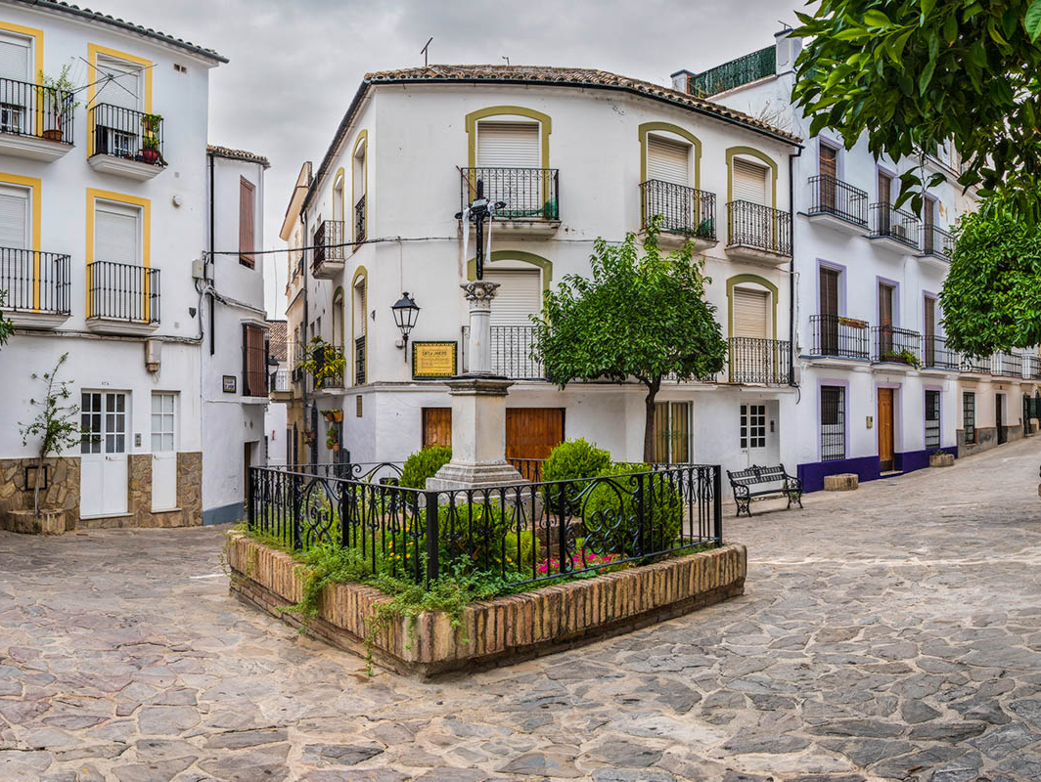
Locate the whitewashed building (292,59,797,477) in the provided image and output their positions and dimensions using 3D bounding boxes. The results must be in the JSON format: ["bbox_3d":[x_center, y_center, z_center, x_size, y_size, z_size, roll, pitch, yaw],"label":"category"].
[{"bbox_3d":[0.200,-2.150,22.000,10.600,9.000,10.800,0,0,-16],"label":"whitewashed building"}]

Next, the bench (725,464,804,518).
[{"bbox_3d":[4.500,1.760,16.000,1.600,0.800,0.550,0,0,-40],"label":"bench"}]

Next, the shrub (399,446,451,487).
[{"bbox_3d":[-1.000,0.950,10.050,0.670,0.670,0.670,0,0,0],"label":"shrub"}]

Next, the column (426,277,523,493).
[{"bbox_3d":[-0.450,-0.020,9.300,0.780,2.300,0.780,0,0,-41],"label":"column"}]

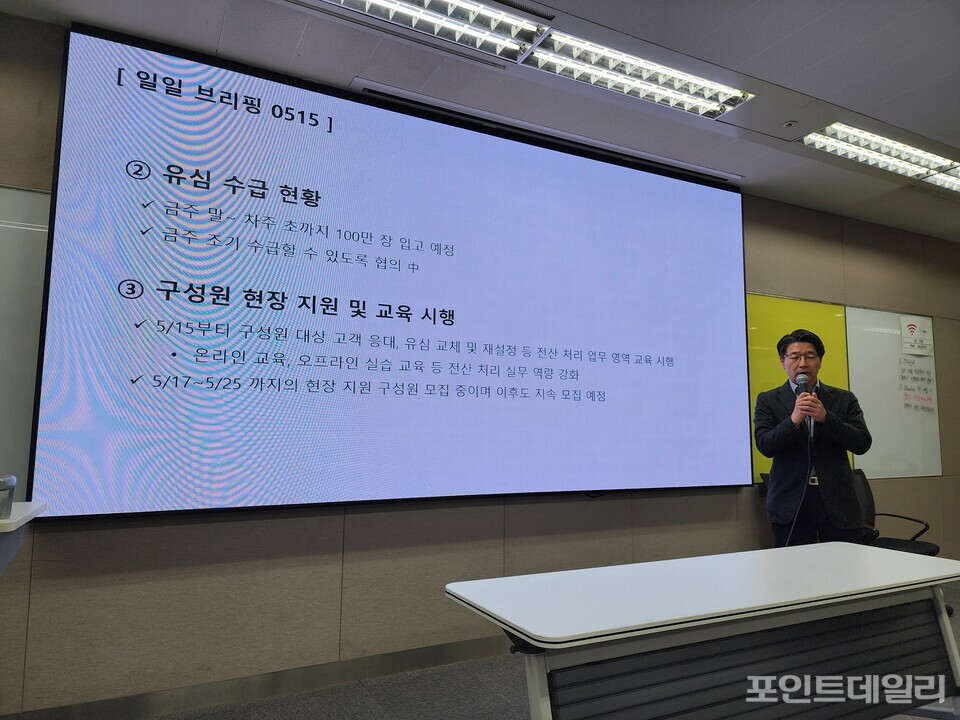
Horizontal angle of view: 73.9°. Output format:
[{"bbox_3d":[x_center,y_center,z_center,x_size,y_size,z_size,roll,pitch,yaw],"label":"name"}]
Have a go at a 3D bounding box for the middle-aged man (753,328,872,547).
[{"bbox_3d":[1.539,0.686,2.921,0.510,1.680,0.430,-2,-6,22],"label":"middle-aged man"}]

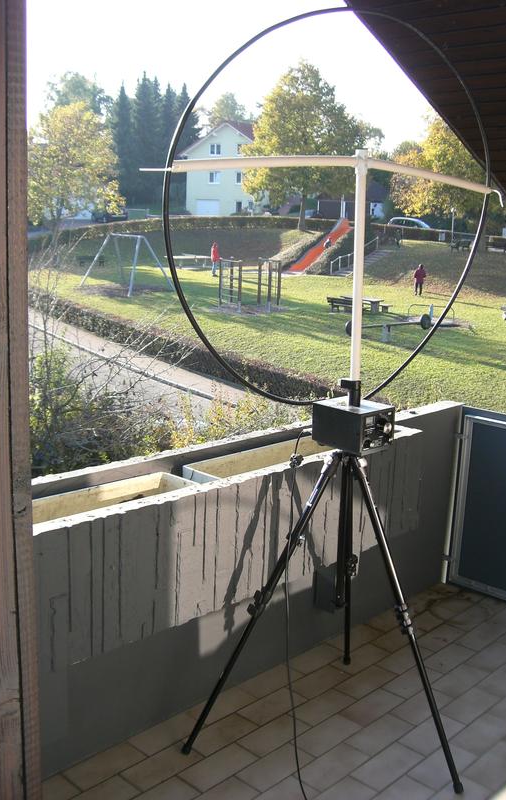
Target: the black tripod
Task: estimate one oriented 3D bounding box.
[{"bbox_3d":[0.291,0.617,3.023,0.904,1.000,0.751,4,12,10],"label":"black tripod"}]

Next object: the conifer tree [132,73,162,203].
[{"bbox_3d":[-12.127,-29.777,100.000,3.800,15.000,3.800,2,12,0],"label":"conifer tree"}]

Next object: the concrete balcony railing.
[{"bbox_3d":[0.037,0.607,3.312,0.439,0.882,2.499,14,17,43],"label":"concrete balcony railing"}]

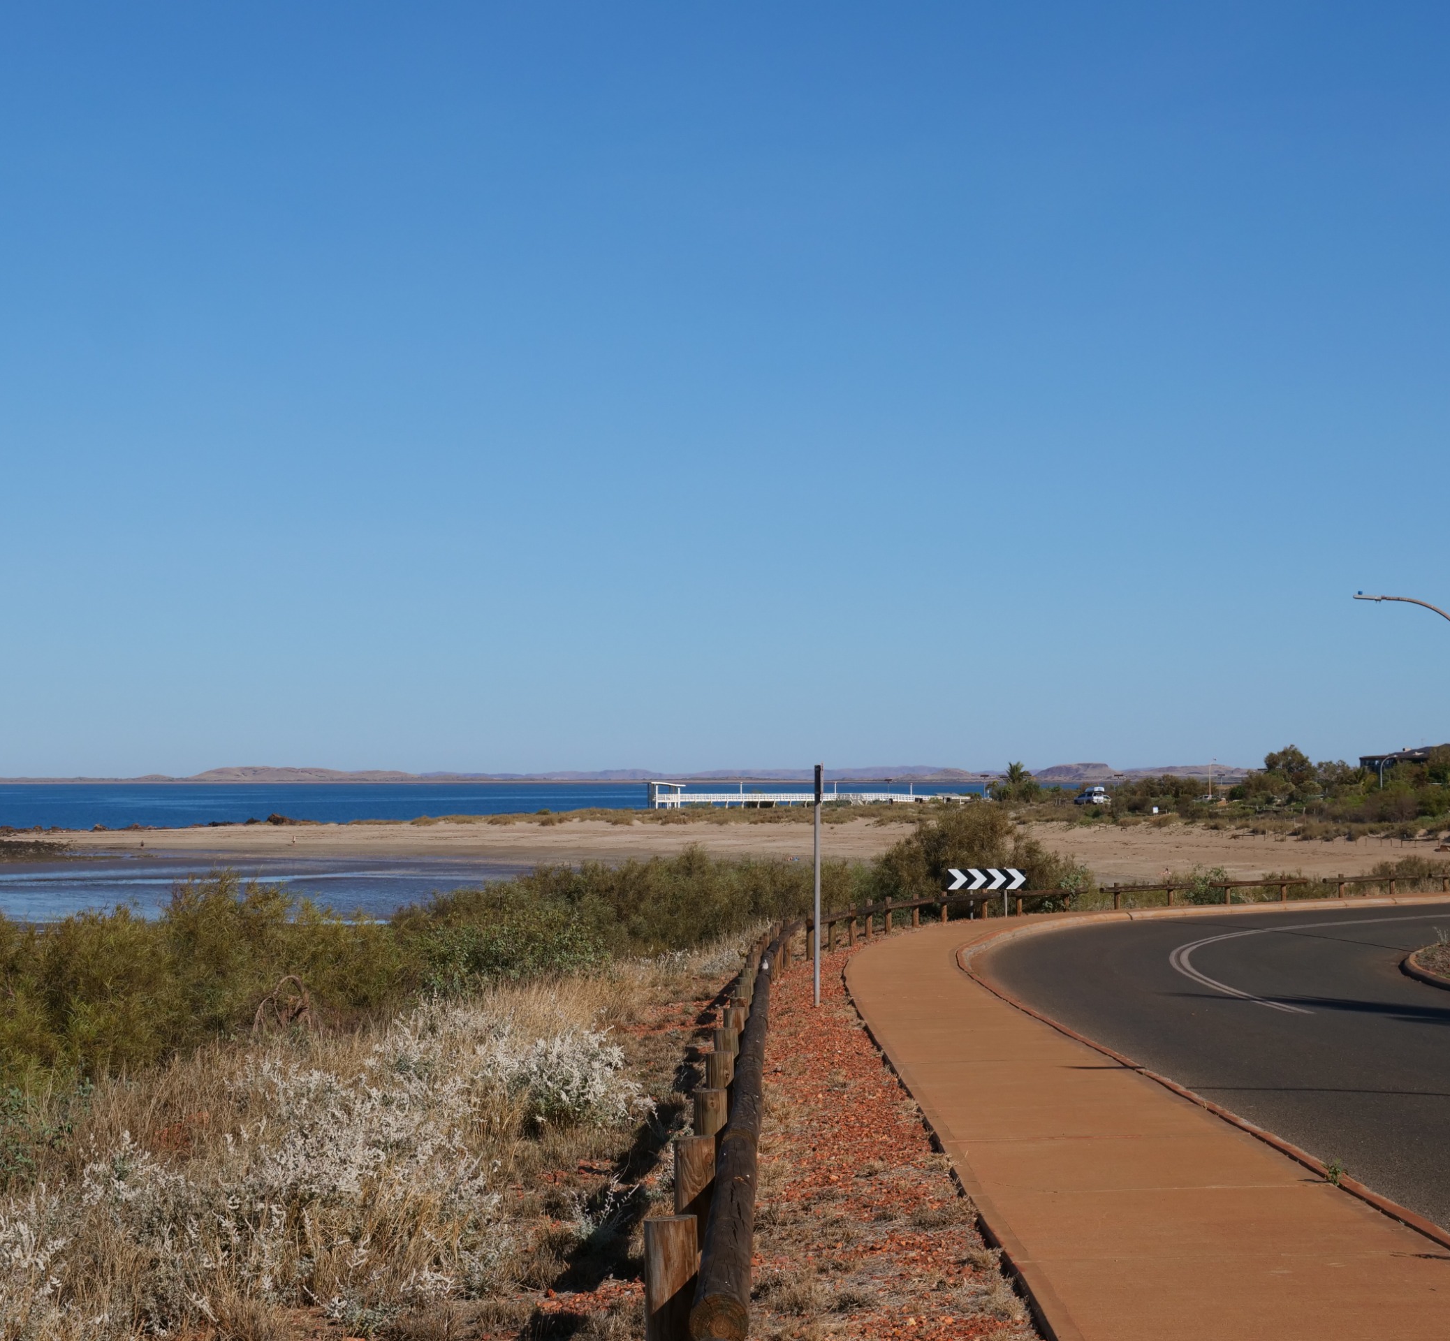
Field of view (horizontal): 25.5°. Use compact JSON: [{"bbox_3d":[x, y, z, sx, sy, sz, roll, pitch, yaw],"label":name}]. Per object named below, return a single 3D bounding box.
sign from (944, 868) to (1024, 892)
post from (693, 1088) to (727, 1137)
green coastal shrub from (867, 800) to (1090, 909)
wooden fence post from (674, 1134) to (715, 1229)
[{"bbox_3d":[6.974,5.575,85.500,2.300,0.585,0.050,0,-2,-13],"label":"sign"},{"bbox_3d":[-0.056,2.064,12.837,0.133,0.760,0.133,0,-2,0],"label":"post"},{"bbox_3d":[7.046,5.105,89.000,6.100,3.100,5.000,0,-2,5],"label":"green coastal shrub"},{"bbox_3d":[-0.100,1.902,10.437,0.133,0.760,0.133,0,-2,0],"label":"wooden fence post"}]

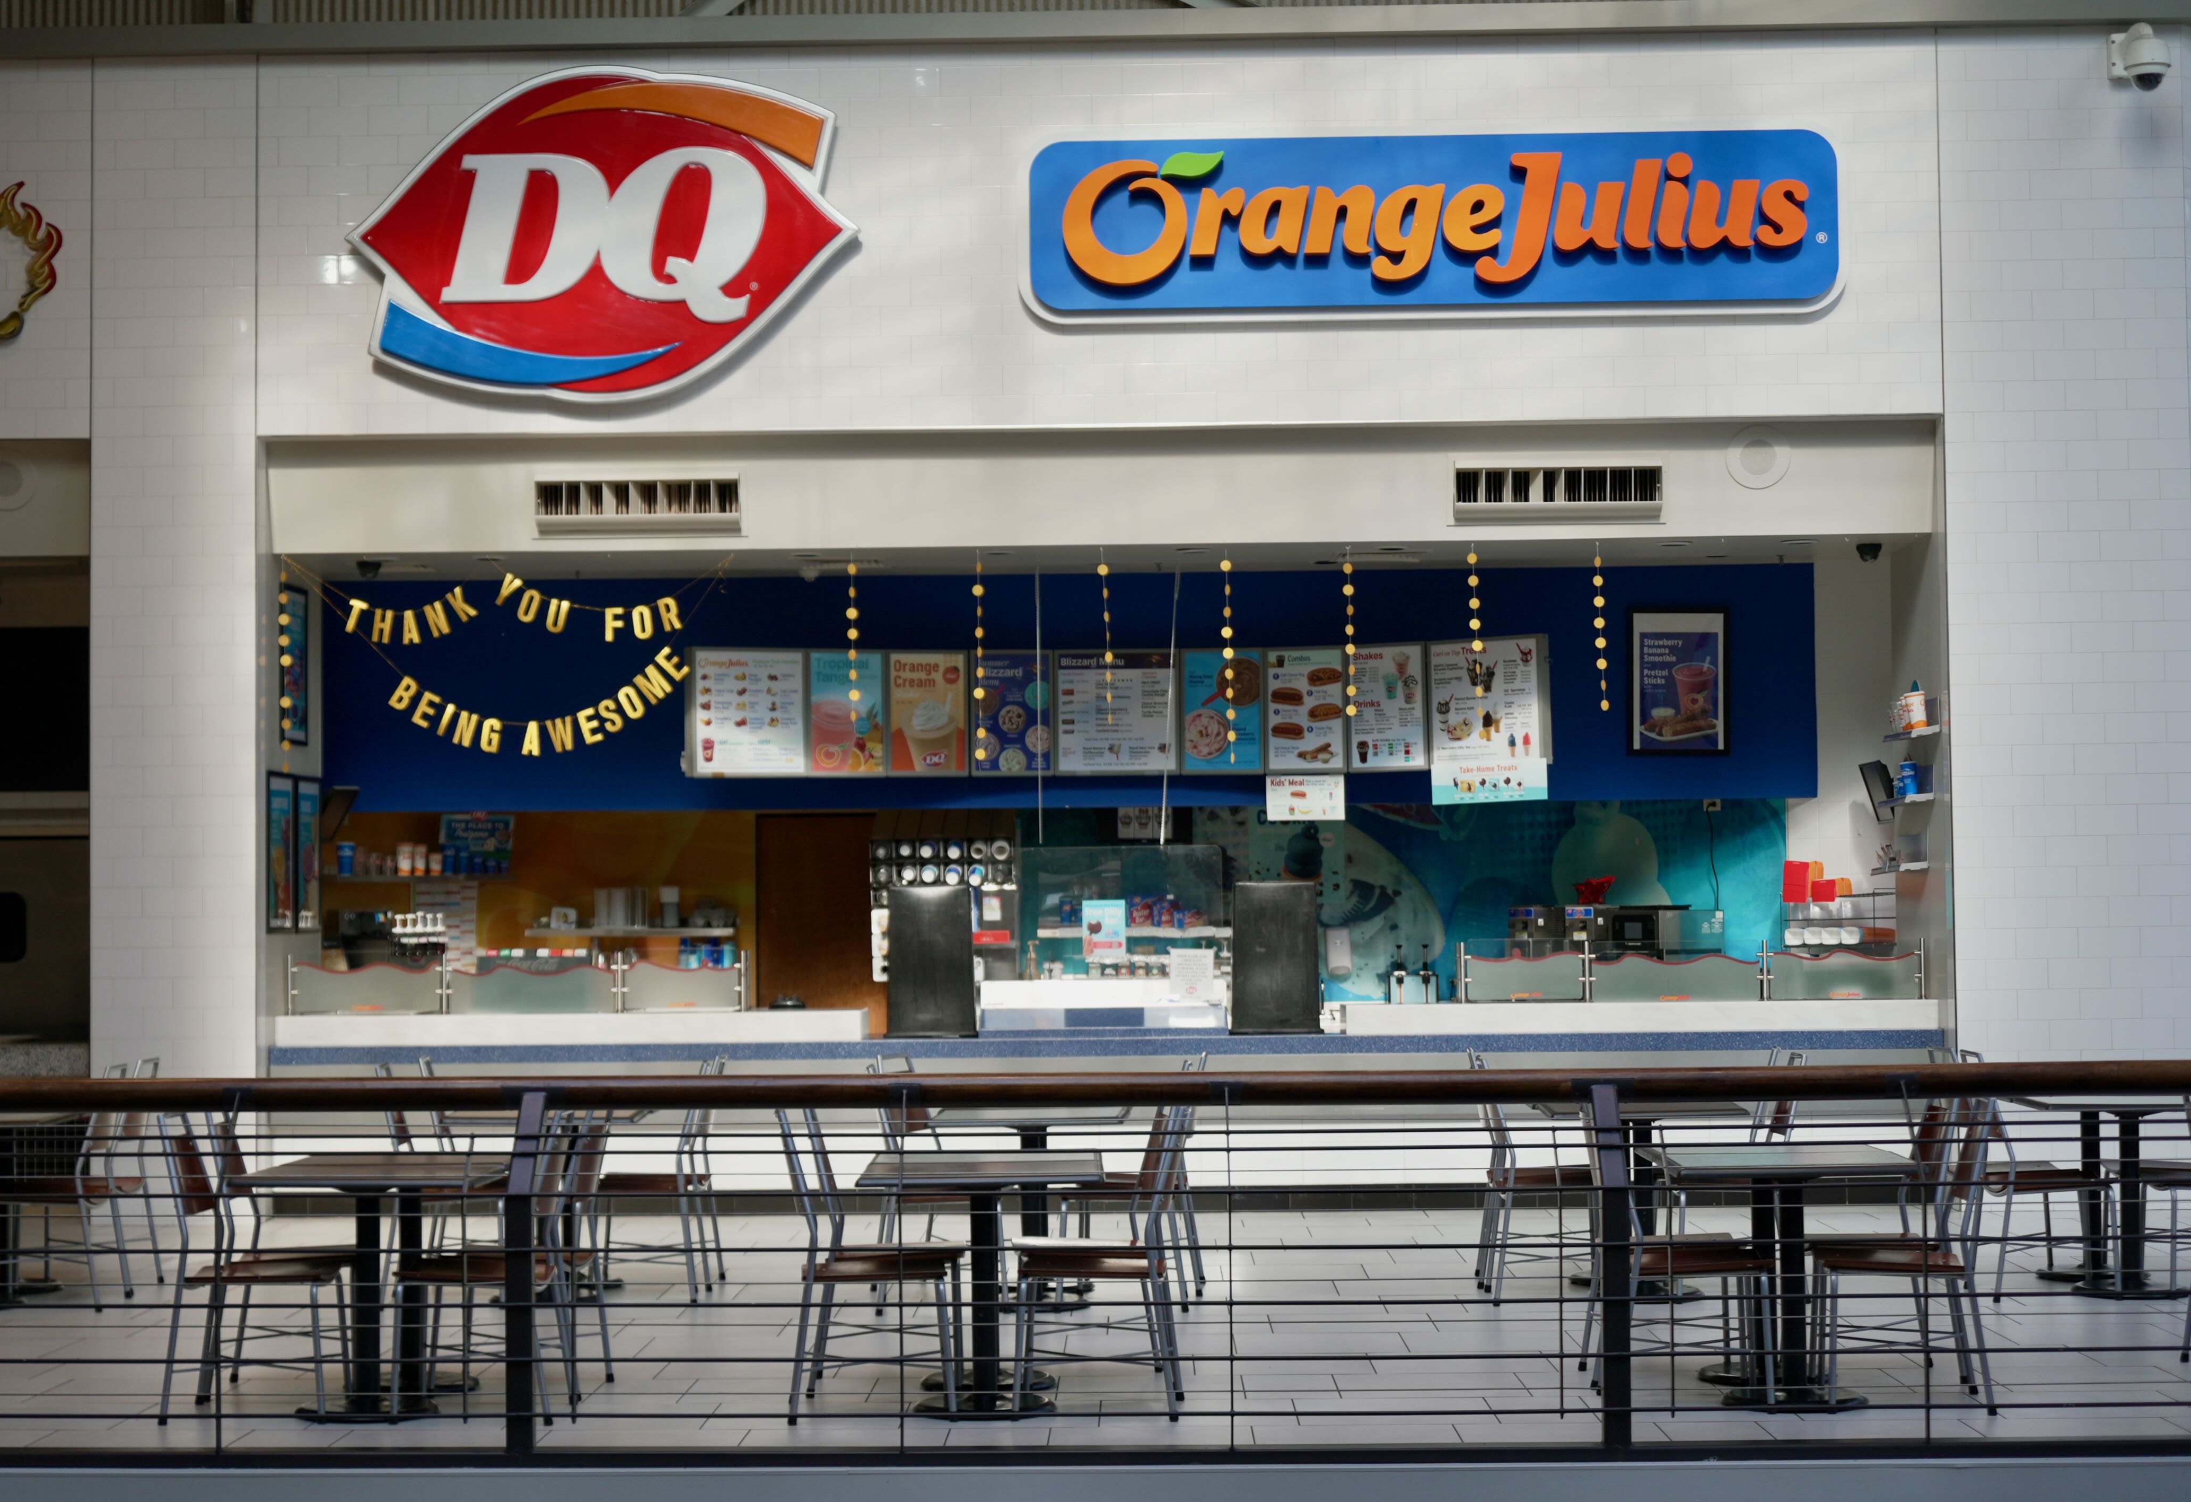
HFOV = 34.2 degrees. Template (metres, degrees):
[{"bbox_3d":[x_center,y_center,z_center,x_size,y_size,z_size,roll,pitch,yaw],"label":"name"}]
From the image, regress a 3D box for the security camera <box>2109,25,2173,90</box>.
[{"bbox_3d":[5.211,-3.434,17.795,0.242,0.353,0.424,-1,-2,1],"label":"security camera"}]

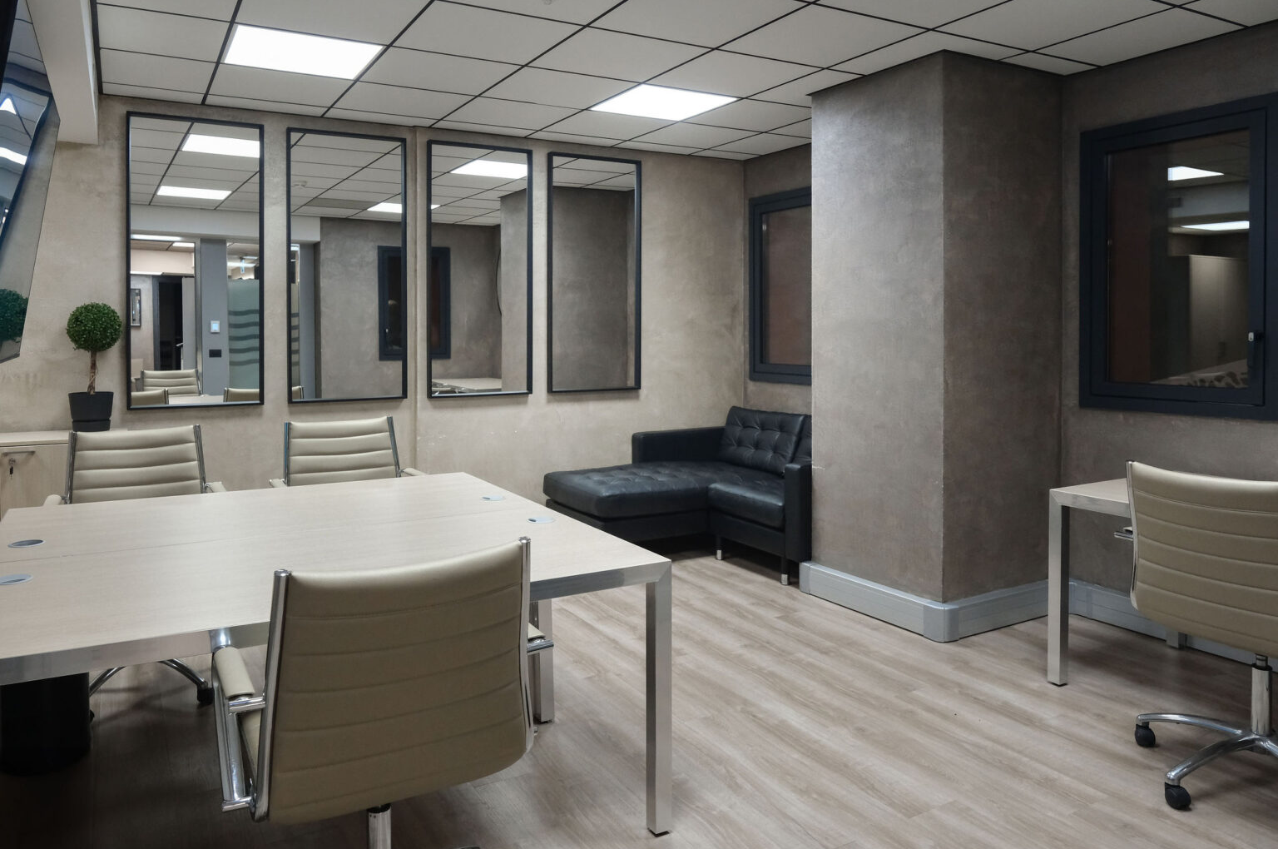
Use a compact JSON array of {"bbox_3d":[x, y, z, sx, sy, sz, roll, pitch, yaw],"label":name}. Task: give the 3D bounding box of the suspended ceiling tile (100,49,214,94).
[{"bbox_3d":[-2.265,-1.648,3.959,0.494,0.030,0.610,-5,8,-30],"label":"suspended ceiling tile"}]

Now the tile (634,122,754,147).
[{"bbox_3d":[0.347,-1.804,5.314,0.595,0.020,0.595,-5,9,-29],"label":"tile"}]

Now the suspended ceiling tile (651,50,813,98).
[{"bbox_3d":[0.430,-1.631,3.972,0.595,0.020,0.595,-5,9,-29],"label":"suspended ceiling tile"}]

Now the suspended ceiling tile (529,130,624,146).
[{"bbox_3d":[-0.380,-1.795,5.337,0.600,0.020,0.186,-5,8,-30],"label":"suspended ceiling tile"}]

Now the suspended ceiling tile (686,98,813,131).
[{"bbox_3d":[0.663,-1.771,4.861,0.610,0.030,0.610,-5,8,-30],"label":"suspended ceiling tile"}]

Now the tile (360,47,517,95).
[{"bbox_3d":[-0.907,-1.602,3.872,0.600,0.020,0.600,-5,8,-30],"label":"tile"}]

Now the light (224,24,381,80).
[{"bbox_3d":[-1.434,-1.571,3.610,0.595,0.020,0.595,-5,9,-29],"label":"light"}]

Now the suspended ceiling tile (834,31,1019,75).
[{"bbox_3d":[1.253,-1.606,3.743,0.595,0.020,0.595,-5,9,-29],"label":"suspended ceiling tile"}]

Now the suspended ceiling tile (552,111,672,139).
[{"bbox_3d":[-0.174,-1.763,5.019,0.595,0.020,0.595,-5,9,-29],"label":"suspended ceiling tile"}]

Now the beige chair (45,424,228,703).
[{"bbox_3d":[-1.775,0.500,3.070,0.600,0.940,0.610,-3,6,-31],"label":"beige chair"}]

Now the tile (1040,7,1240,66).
[{"bbox_3d":[2.031,-1.584,3.495,0.465,0.020,0.600,-5,8,-30],"label":"tile"}]

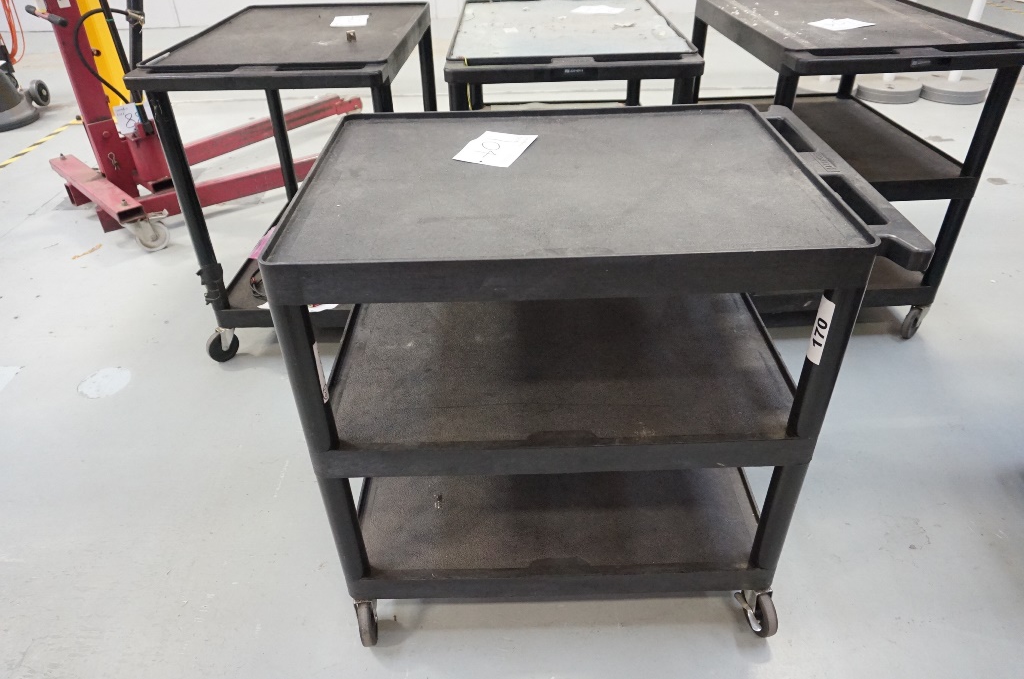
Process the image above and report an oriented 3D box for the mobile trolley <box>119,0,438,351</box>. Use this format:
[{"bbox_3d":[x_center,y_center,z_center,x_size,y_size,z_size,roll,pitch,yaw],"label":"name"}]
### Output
[{"bbox_3d":[-0.582,-0.516,2.211,0.622,0.895,0.870,0,36,3],"label":"mobile trolley"}]

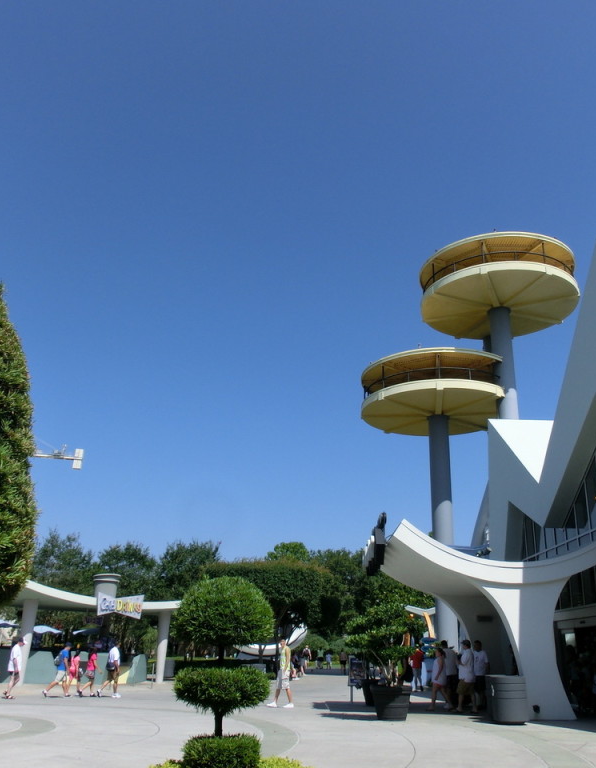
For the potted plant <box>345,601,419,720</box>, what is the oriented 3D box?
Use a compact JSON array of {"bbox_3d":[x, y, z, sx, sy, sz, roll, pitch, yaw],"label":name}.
[{"bbox_3d":[2.135,6.884,17.521,1.750,2.500,1.700,1,-21,0],"label":"potted plant"}]

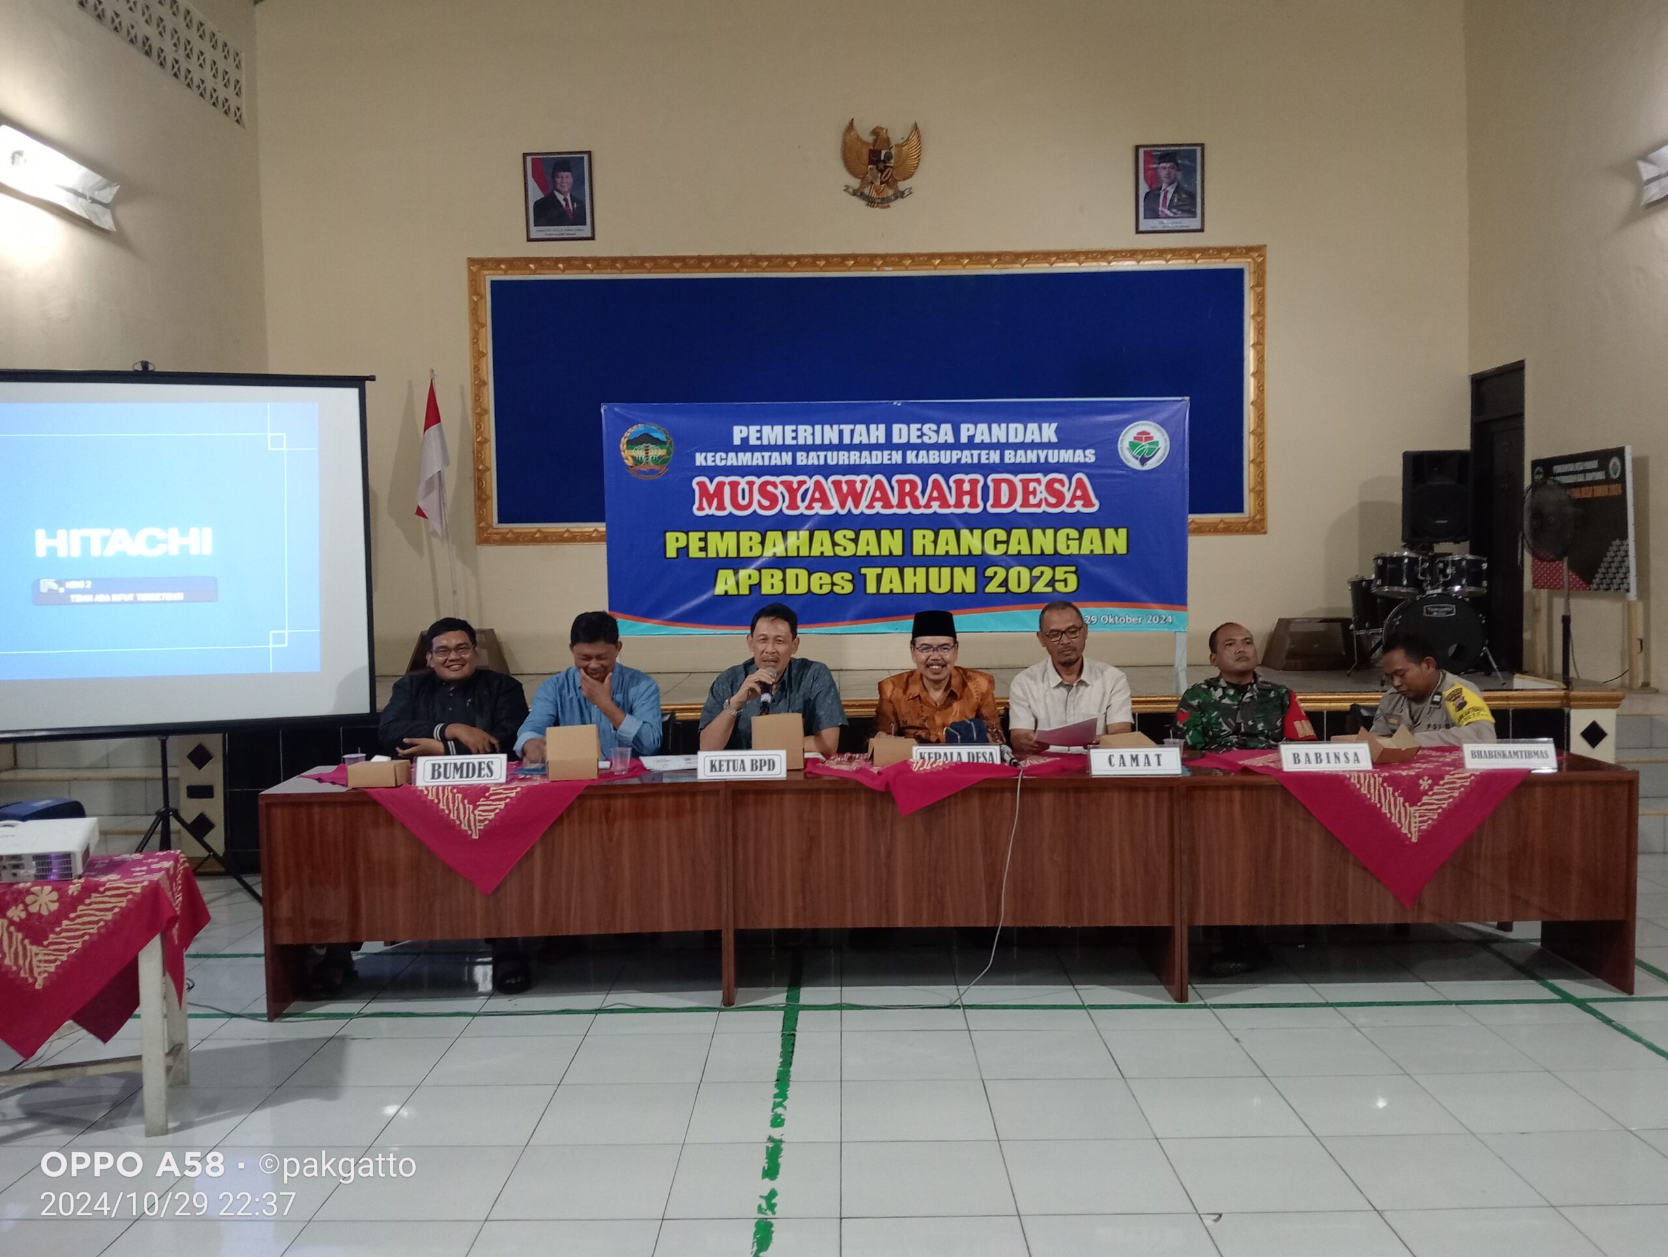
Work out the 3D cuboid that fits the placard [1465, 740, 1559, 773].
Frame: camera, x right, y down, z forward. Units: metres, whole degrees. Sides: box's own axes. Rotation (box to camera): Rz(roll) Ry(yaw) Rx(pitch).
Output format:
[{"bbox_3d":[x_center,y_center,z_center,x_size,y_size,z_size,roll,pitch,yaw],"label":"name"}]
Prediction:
[{"bbox_3d":[2.269,0.420,4.538,0.295,0.105,0.070,0,3,8],"label":"placard"}]

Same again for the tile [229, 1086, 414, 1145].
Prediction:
[{"bbox_3d":[-1.379,1.318,3.642,0.400,0.010,0.400,-1,3,0],"label":"tile"}]

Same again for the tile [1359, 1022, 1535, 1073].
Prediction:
[{"bbox_3d":[1.824,1.255,4.021,0.400,0.010,0.400,-1,3,0],"label":"tile"}]

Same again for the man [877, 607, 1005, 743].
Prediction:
[{"bbox_3d":[0.400,0.578,5.060,0.518,1.281,0.780,-1,3,0],"label":"man"}]

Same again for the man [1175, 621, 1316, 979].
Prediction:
[{"bbox_3d":[1.574,0.592,5.054,0.560,1.220,0.800,-1,3,6],"label":"man"}]

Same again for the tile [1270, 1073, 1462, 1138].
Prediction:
[{"bbox_3d":[1.421,1.279,3.623,0.400,0.010,0.400,-1,3,0],"label":"tile"}]

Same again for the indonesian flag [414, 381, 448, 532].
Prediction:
[{"bbox_3d":[-2.340,-0.992,7.879,0.200,0.920,0.140,-1,3,0],"label":"indonesian flag"}]

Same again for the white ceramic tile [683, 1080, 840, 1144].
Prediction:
[{"bbox_3d":[-0.178,1.301,3.632,0.400,0.010,0.400,-1,3,1],"label":"white ceramic tile"}]

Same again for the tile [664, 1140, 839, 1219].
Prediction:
[{"bbox_3d":[-0.181,1.323,3.237,0.400,0.010,0.400,-1,3,0],"label":"tile"}]

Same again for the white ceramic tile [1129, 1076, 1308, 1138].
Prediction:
[{"bbox_3d":[1.021,1.284,3.626,0.400,0.010,0.400,-1,3,0],"label":"white ceramic tile"}]

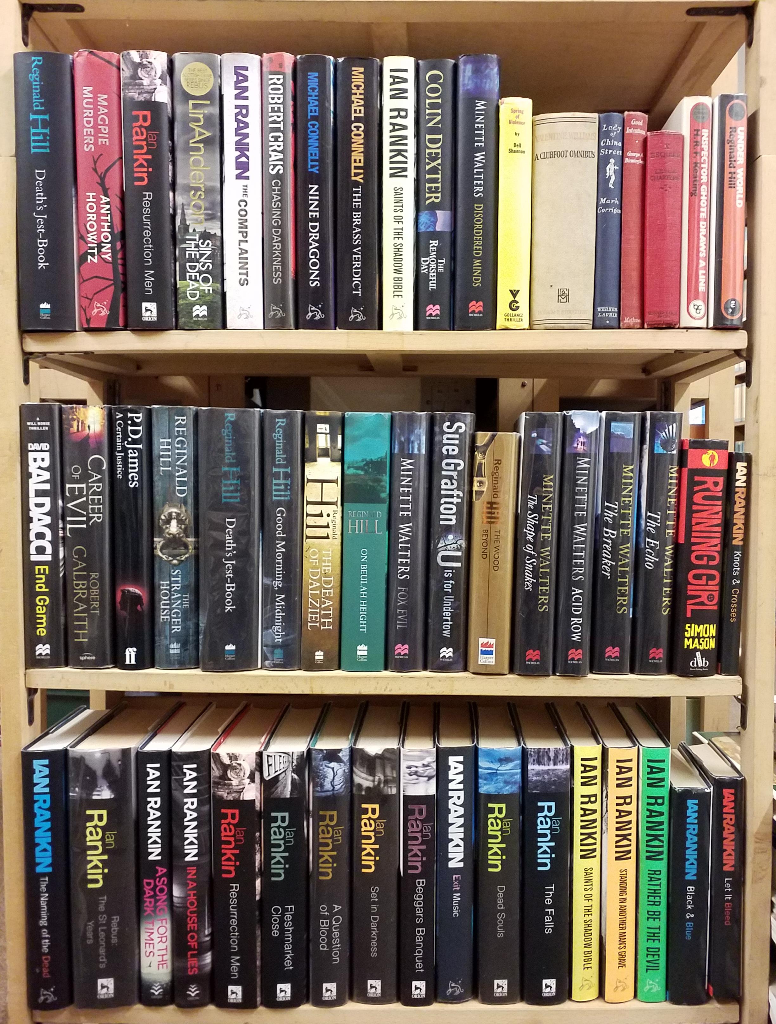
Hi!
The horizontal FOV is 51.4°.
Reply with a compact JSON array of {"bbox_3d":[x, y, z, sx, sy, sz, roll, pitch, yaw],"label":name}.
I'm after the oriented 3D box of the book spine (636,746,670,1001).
[{"bbox_3d":[0.249,0.331,0.821,0.029,0.240,0.156,0,2,4],"label":"book spine"}]

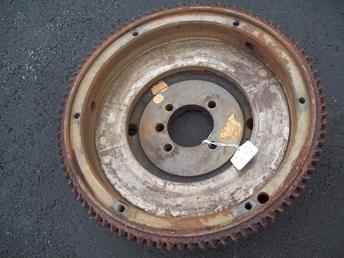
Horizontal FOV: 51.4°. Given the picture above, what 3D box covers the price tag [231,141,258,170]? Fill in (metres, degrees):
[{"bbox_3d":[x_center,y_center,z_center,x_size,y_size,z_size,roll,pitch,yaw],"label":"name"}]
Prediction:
[{"bbox_3d":[0.099,0.036,0.489,0.022,0.003,0.037,42,94,28],"label":"price tag"}]

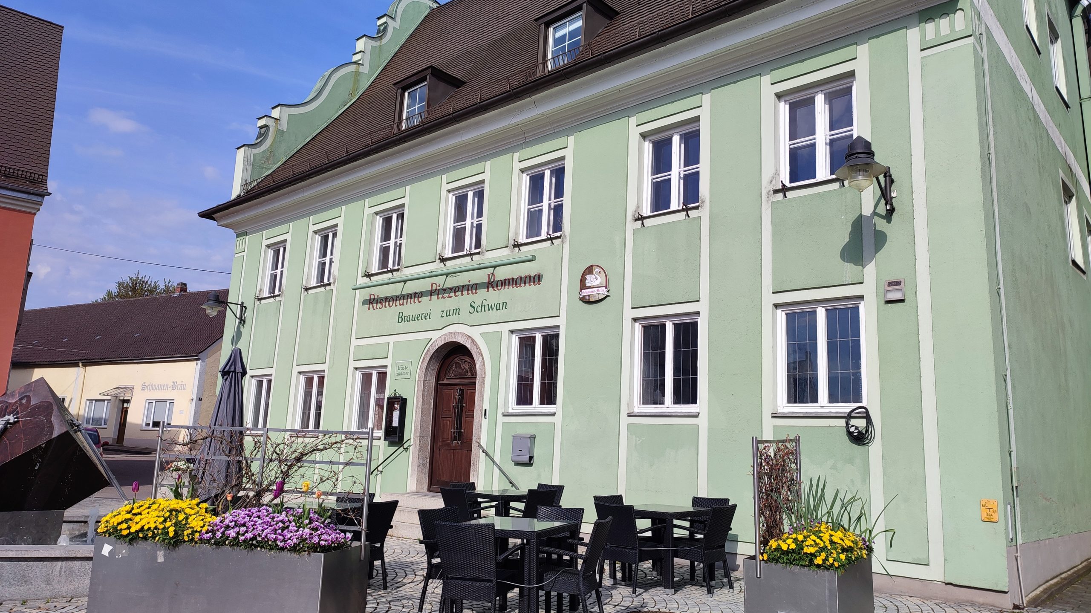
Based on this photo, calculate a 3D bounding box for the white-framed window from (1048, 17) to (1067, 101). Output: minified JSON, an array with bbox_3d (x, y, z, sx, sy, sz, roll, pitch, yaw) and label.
[{"bbox_3d":[7.967,-3.845,12.402,0.160,1.160,1.080,-7,-15,41],"label":"white-framed window"}]

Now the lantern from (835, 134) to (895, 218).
[{"bbox_3d":[3.422,-1.385,8.251,0.530,0.640,1.125,-7,-15,42],"label":"lantern"}]

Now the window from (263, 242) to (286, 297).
[{"bbox_3d":[-6.005,-0.818,17.808,0.940,1.140,0.100,-7,-15,42],"label":"window"}]

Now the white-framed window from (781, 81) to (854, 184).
[{"bbox_3d":[3.231,-2.013,9.277,0.960,1.140,0.100,-7,-15,42],"label":"white-framed window"}]

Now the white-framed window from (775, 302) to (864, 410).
[{"bbox_3d":[3.148,0.590,8.996,1.030,1.210,0.120,-7,-15,42],"label":"white-framed window"}]

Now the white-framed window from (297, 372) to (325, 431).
[{"bbox_3d":[-4.660,1.929,15.804,1.030,1.220,0.100,-7,-15,42],"label":"white-framed window"}]

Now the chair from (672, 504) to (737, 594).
[{"bbox_3d":[1.530,2.350,7.693,0.570,0.840,0.570,-8,-13,42],"label":"chair"}]

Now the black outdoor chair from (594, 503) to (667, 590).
[{"bbox_3d":[0.834,2.325,7.654,0.570,0.830,0.560,9,-13,-41],"label":"black outdoor chair"}]

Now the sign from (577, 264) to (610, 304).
[{"bbox_3d":[0.652,-0.328,11.066,0.560,0.570,0.060,-7,-15,42],"label":"sign"}]

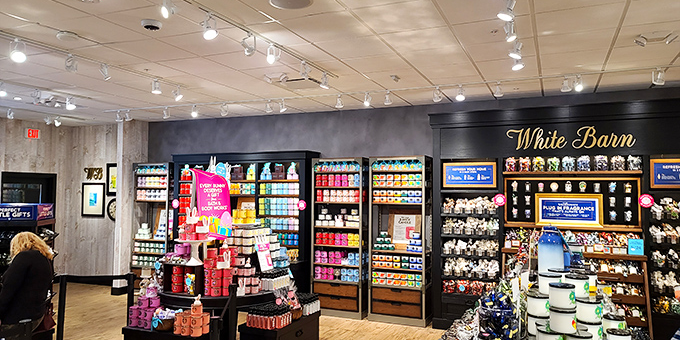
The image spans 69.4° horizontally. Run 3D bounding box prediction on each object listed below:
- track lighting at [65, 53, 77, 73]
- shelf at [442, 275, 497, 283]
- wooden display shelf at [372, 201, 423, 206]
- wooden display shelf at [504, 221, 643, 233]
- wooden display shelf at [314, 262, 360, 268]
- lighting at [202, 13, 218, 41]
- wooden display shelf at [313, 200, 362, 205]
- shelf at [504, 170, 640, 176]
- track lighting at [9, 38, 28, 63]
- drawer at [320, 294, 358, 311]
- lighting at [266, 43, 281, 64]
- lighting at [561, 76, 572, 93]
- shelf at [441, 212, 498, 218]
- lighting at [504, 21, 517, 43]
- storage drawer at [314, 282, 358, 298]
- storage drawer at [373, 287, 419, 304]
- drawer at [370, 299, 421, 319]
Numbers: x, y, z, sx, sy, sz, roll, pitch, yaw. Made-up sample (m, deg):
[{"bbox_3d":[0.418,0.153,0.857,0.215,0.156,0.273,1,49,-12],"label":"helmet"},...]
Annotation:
[{"bbox_3d":[-2.548,-1.010,4.660,0.125,0.185,0.145,-1,-3,37],"label":"track lighting"},{"bbox_3d":[1.784,1.450,6.652,0.743,0.045,0.360,-1,-3,24],"label":"shelf"},{"bbox_3d":[0.916,0.511,7.396,0.768,0.030,0.380,-1,-3,24],"label":"wooden display shelf"},{"bbox_3d":[2.927,0.736,6.255,1.570,0.045,0.200,-1,-3,24],"label":"wooden display shelf"},{"bbox_3d":[0.030,1.416,7.449,0.750,0.032,0.420,-1,-3,24],"label":"wooden display shelf"},{"bbox_3d":[-0.930,-1.028,3.535,0.125,0.195,0.115,-2,-3,40],"label":"lighting"},{"bbox_3d":[0.037,0.498,7.486,0.750,0.032,0.420,-1,-3,24],"label":"wooden display shelf"},{"bbox_3d":[2.898,0.045,6.213,1.554,0.036,0.340,-1,-3,24],"label":"shelf"},{"bbox_3d":[-2.718,-1.010,4.149,0.125,0.200,0.145,1,-2,-20],"label":"track lighting"},{"bbox_3d":[0.025,1.988,7.466,0.727,0.179,0.420,-1,-3,24],"label":"drawer"},{"bbox_3d":[-0.598,-1.042,4.400,0.110,0.170,0.125,-1,-3,30],"label":"lighting"},{"bbox_3d":[2.533,-0.955,5.487,0.125,0.185,0.130,-1,-3,24],"label":"lighting"},{"bbox_3d":[1.808,0.611,6.755,0.761,0.050,0.360,-1,-3,24],"label":"shelf"},{"bbox_3d":[1.286,-1.032,3.697,0.120,0.158,0.101,-1,-3,31],"label":"lighting"},{"bbox_3d":[0.019,1.778,7.433,0.700,0.165,0.420,-1,-3,24],"label":"storage drawer"},{"bbox_3d":[0.894,1.802,7.201,0.735,0.175,0.420,-1,-3,24],"label":"storage drawer"},{"bbox_3d":[0.892,1.995,7.192,0.735,0.178,0.420,-1,-3,24],"label":"drawer"}]

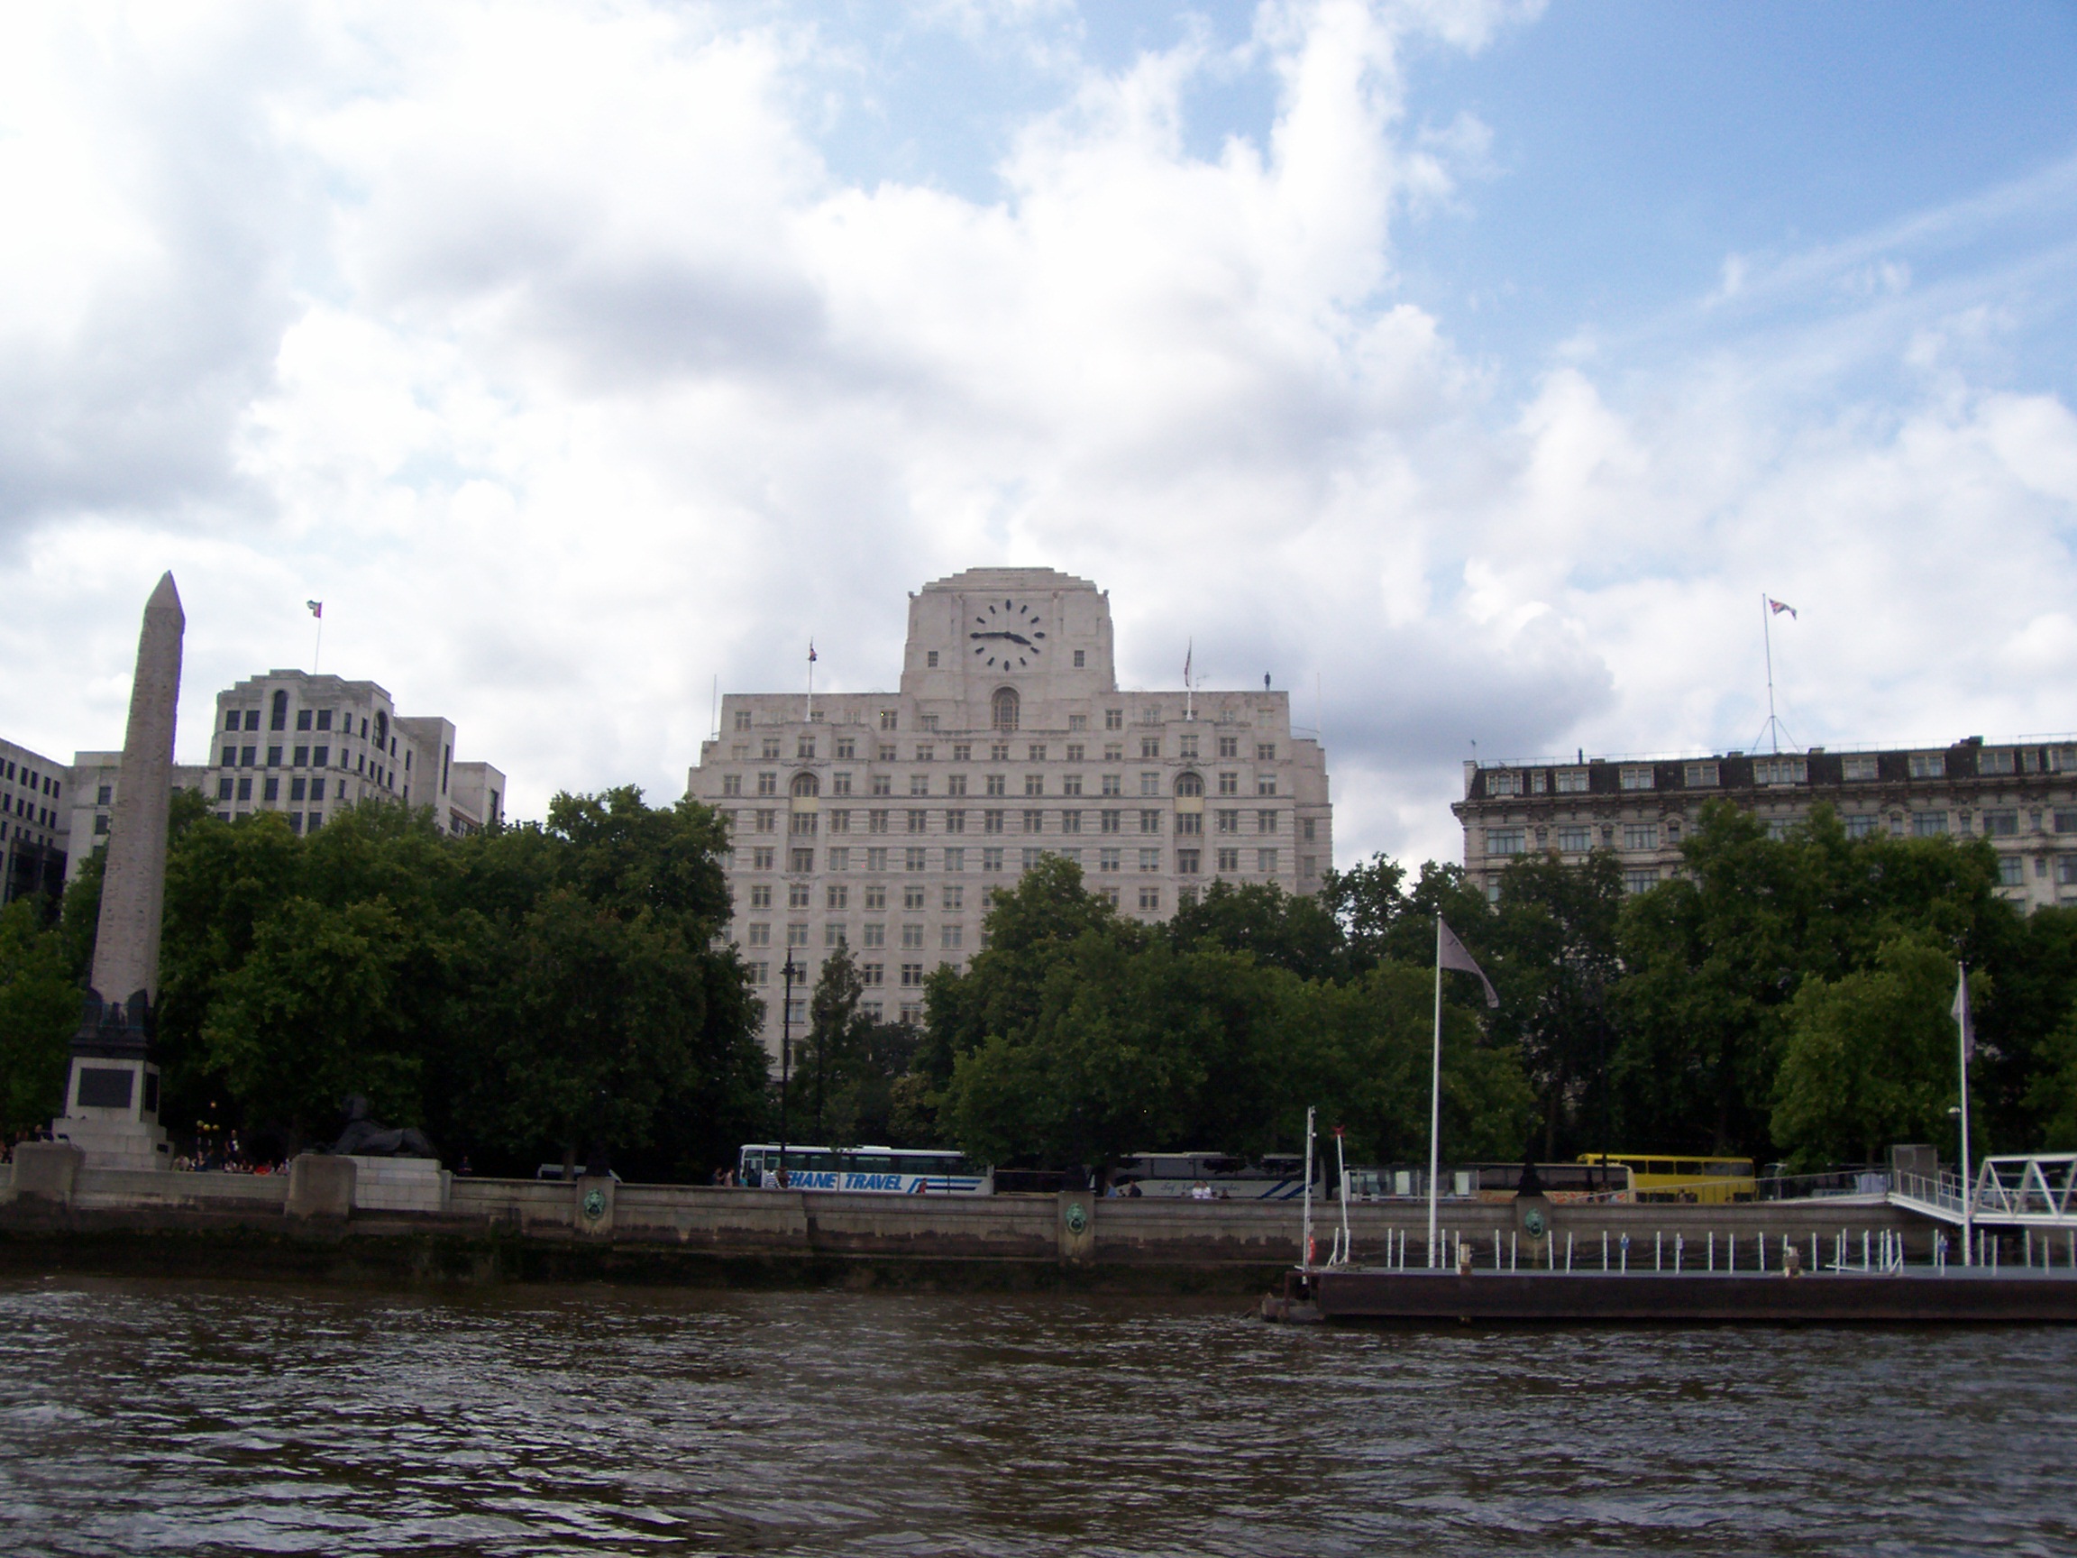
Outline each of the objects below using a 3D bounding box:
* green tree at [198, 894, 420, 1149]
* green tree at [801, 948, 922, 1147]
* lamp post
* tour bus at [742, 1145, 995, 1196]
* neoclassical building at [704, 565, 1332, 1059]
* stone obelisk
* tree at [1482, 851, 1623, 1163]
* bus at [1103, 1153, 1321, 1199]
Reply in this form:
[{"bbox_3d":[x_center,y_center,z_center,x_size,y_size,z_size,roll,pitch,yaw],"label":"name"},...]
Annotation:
[{"bbox_3d":[-34.052,12.632,94.745,10.278,14.594,9.765,3,-11,-10],"label":"green tree"},{"bbox_3d":[-10.500,17.269,117.866,6.982,15.369,6.633,3,-11,-9],"label":"green tree"},{"bbox_3d":[-11.594,13.904,93.550,0.750,12.300,0.750,3,-11,-9],"label":"lamp post"},{"bbox_3d":[-8.084,19.065,95.692,12.000,3.400,2.550,3,-11,-8],"label":"tour bus"},{"bbox_3d":[-1.211,12.103,214.788,64.000,64.000,36.000,0,-11,6],"label":"neoclassical building"},{"bbox_3d":[-39.275,3.967,89.116,4.600,27.000,4.600,3,-12,-11],"label":"stone obelisk"},{"bbox_3d":[30.372,14.957,119.490,8.600,21.936,8.600,3,-11,-8],"label":"tree"},{"bbox_3d":[8.250,20.134,99.513,12.000,3.400,2.550,3,-11,-8],"label":"bus"}]

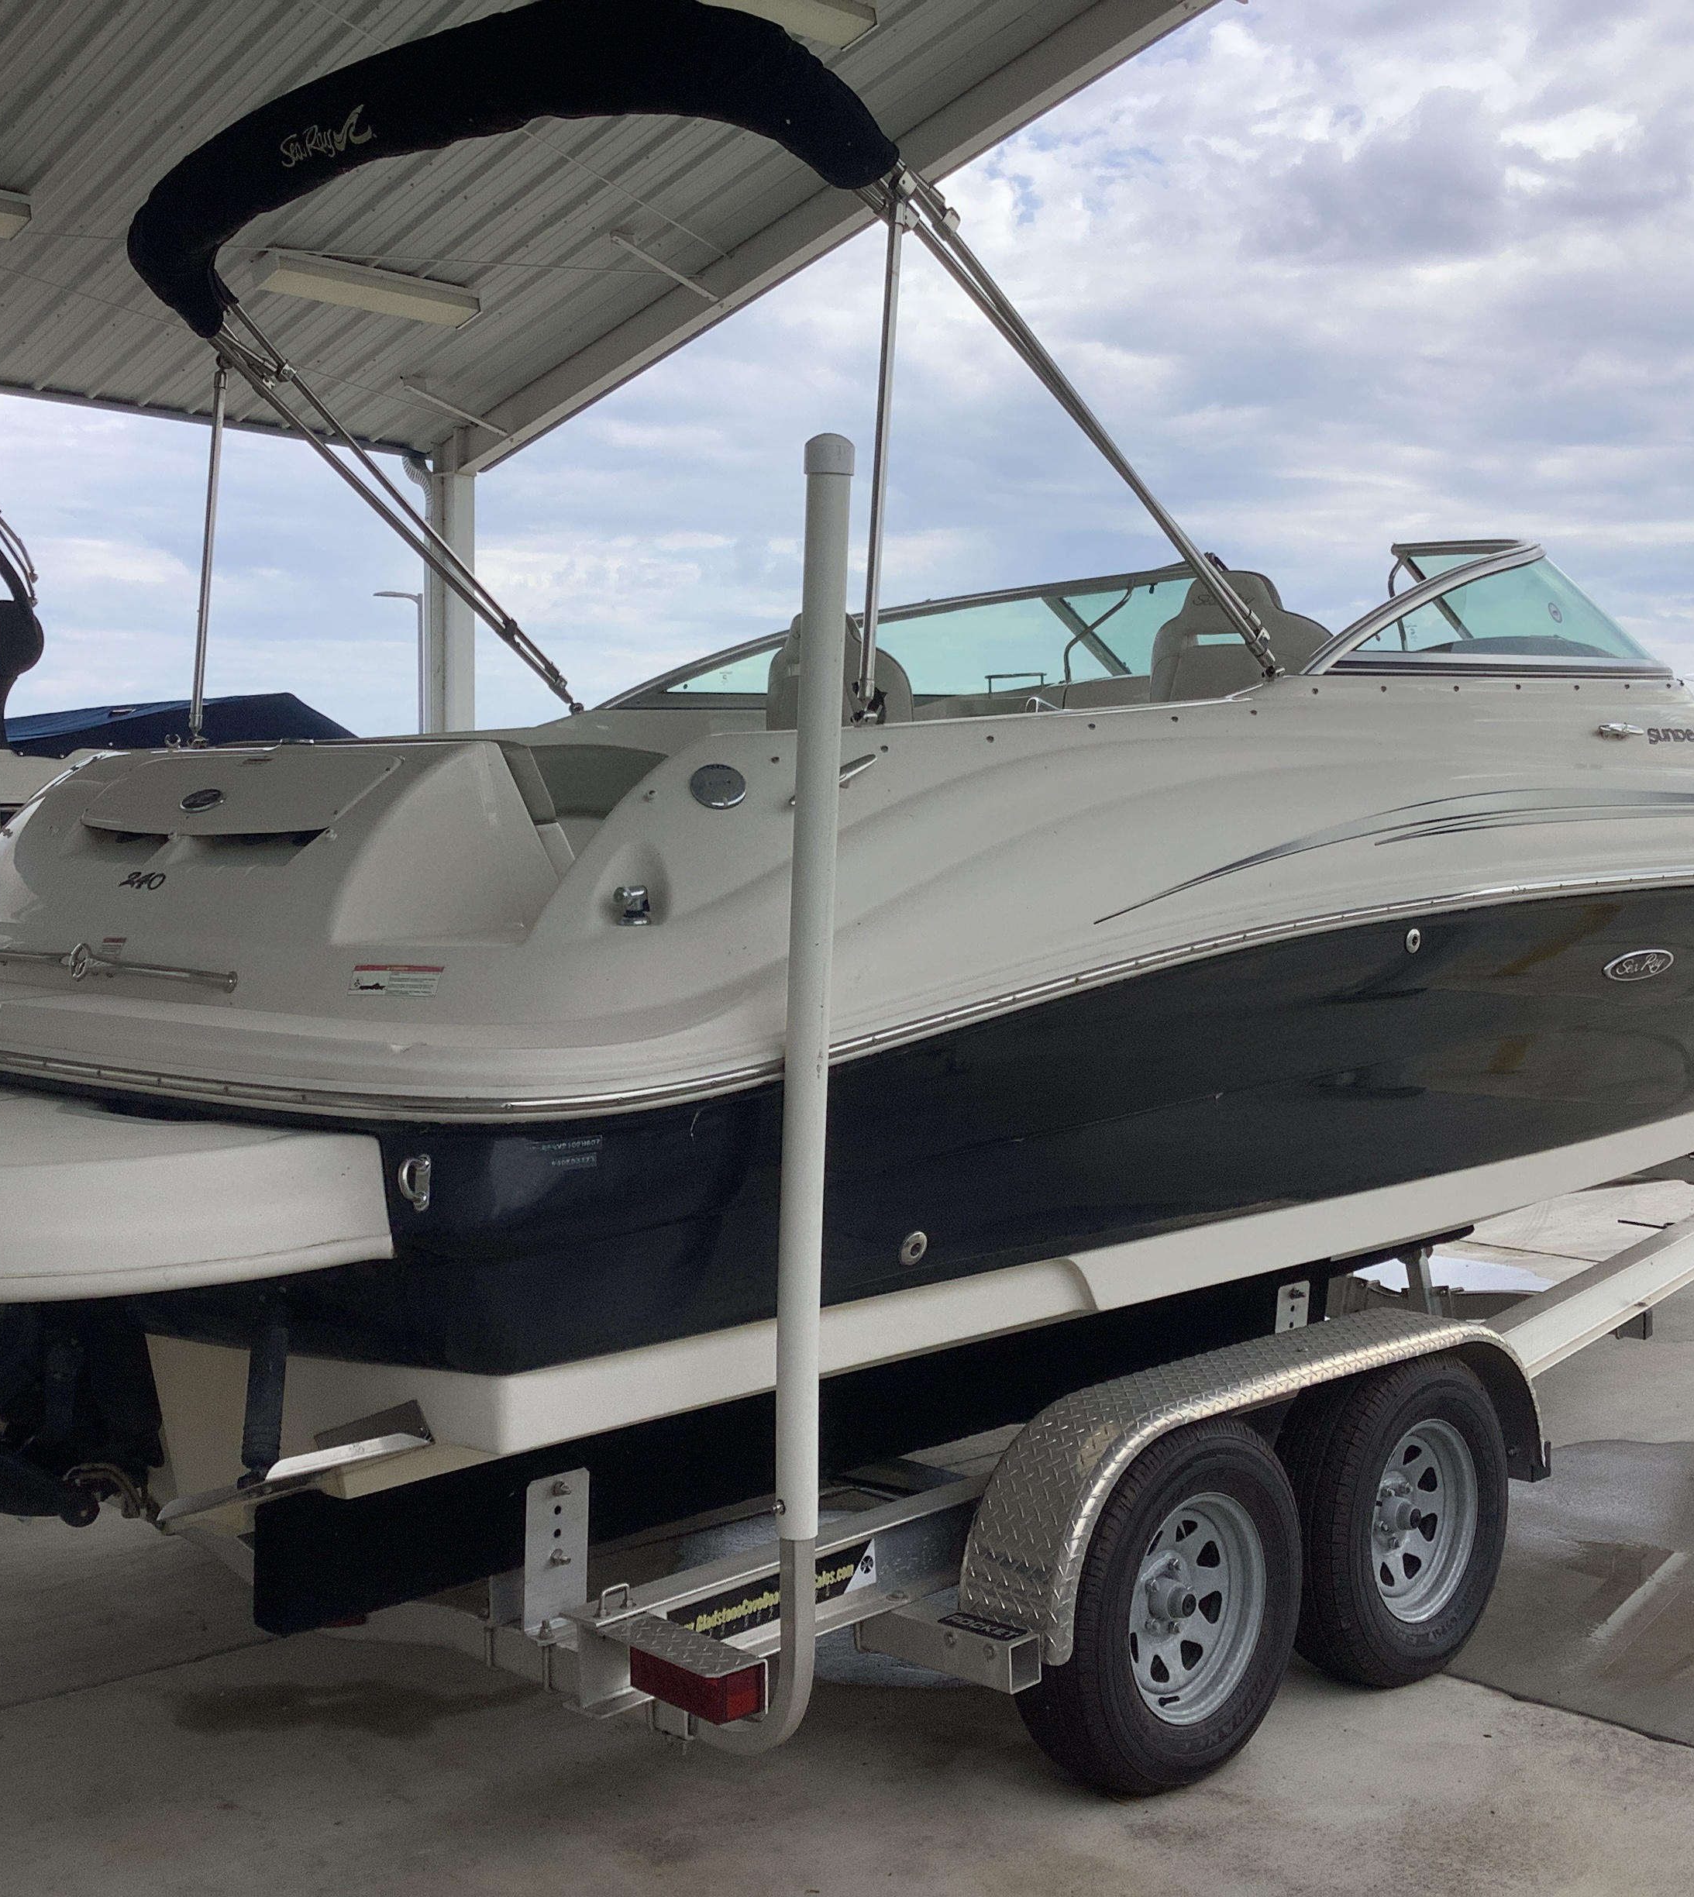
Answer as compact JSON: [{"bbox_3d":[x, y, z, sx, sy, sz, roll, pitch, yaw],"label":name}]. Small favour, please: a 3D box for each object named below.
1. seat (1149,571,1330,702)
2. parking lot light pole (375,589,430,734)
[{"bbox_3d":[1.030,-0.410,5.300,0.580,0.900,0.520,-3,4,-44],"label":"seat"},{"bbox_3d":[-12.150,-5.640,61.500,1.350,8.200,0.350,-1,3,-10],"label":"parking lot light pole"}]

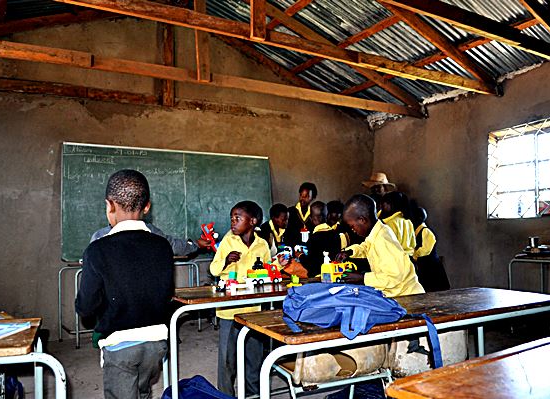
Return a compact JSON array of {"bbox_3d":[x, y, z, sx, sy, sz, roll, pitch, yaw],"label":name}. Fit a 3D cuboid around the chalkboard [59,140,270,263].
[{"bbox_3d":[-1.096,0.048,5.156,2.420,1.253,0.040,1,-13,-28],"label":"chalkboard"}]

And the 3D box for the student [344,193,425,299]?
[{"bbox_3d":[0.662,0.624,2.794,0.540,1.315,0.400,-1,-4,9],"label":"student"}]

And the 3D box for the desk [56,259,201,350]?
[{"bbox_3d":[-1.520,1.075,4.843,1.260,0.750,0.480,2,-5,-35],"label":"desk"}]

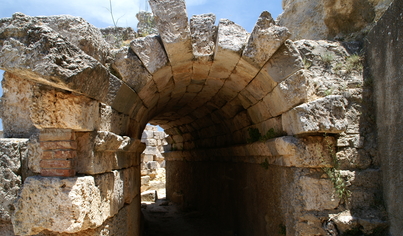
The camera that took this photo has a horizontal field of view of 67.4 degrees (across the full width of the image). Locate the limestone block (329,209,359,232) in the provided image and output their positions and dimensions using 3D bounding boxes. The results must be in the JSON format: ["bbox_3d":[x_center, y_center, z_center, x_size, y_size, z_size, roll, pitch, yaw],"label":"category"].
[{"bbox_3d":[1.395,1.066,3.136,0.280,0.200,0.300,0,-7,-4],"label":"limestone block"}]

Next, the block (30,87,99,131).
[{"bbox_3d":[-1.237,-0.057,2.846,0.480,0.377,0.525,0,-7,-4],"label":"block"}]

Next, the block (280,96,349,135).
[{"bbox_3d":[1.286,0.002,3.592,0.560,0.430,0.550,0,-7,-4],"label":"block"}]

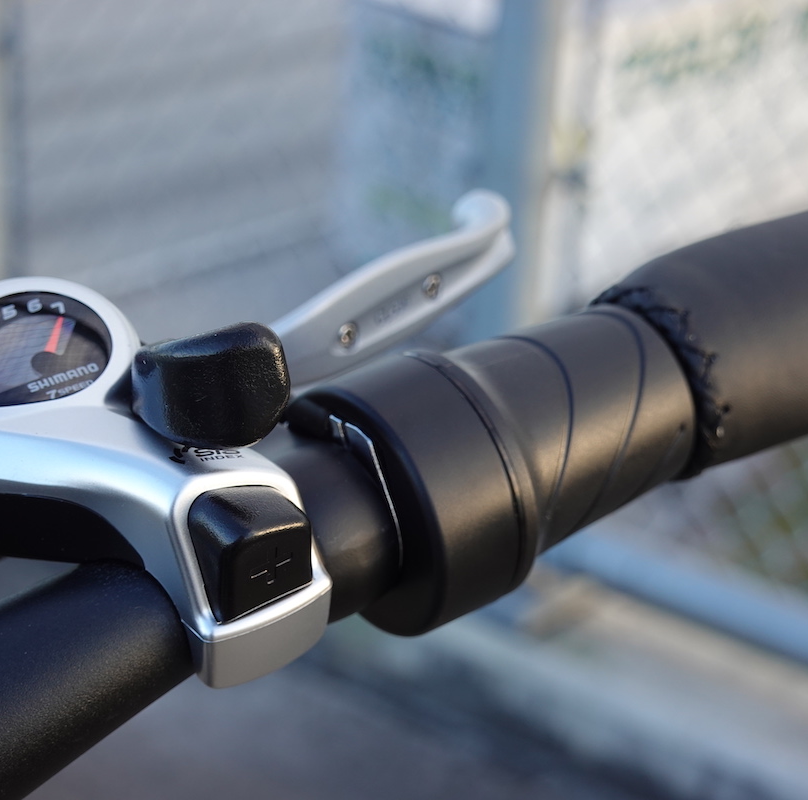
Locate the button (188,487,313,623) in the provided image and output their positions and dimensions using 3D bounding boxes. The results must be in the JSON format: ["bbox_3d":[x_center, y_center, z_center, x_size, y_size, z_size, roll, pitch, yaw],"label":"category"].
[{"bbox_3d":[-0.023,0.022,0.324,0.018,0.015,0.011,-23,40,-31],"label":"button"}]

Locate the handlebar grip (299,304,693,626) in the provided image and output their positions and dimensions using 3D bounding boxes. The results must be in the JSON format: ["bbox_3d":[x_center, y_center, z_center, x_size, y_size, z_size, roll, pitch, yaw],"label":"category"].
[{"bbox_3d":[0.016,0.009,0.367,0.058,0.043,0.043,-23,27,-31],"label":"handlebar grip"}]

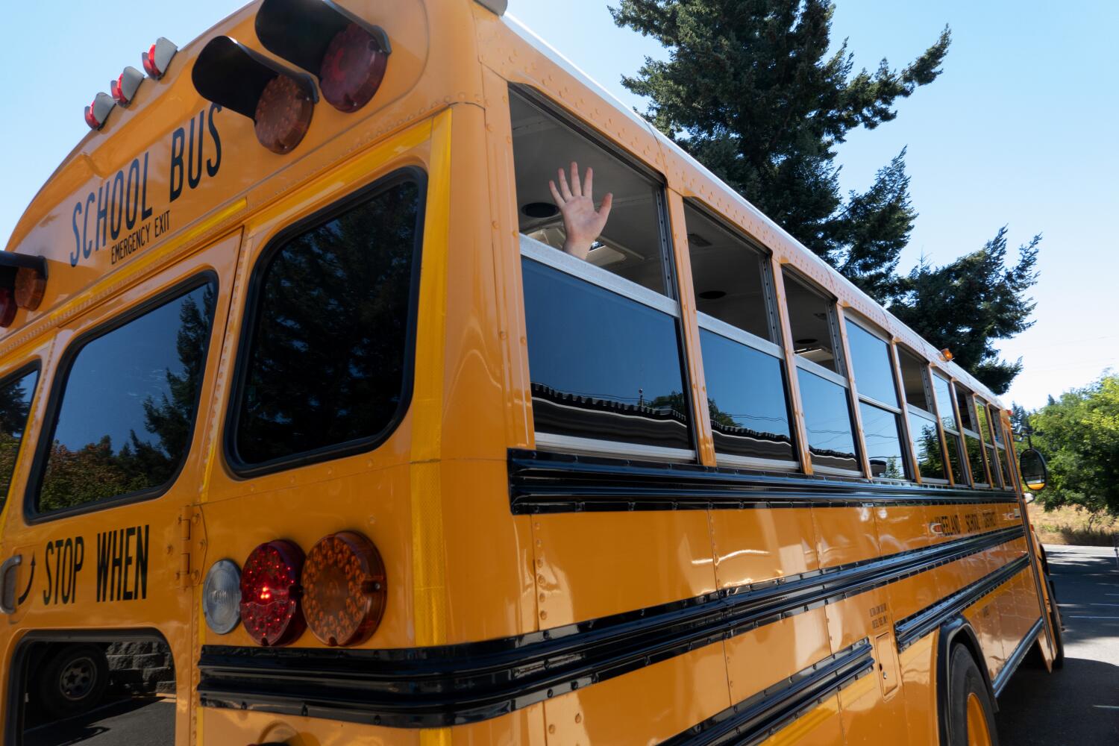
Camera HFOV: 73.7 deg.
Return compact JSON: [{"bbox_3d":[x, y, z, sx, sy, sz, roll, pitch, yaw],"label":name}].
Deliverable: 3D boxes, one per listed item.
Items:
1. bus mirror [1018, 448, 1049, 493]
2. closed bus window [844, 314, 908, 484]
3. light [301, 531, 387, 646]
[{"bbox_3d":[4.492,0.926,7.085,0.080,0.390,0.225,7,-17,-40],"label":"bus mirror"},{"bbox_3d":[1.443,0.135,3.393,0.050,0.720,0.753,-14,-16,35],"label":"closed bus window"},{"bbox_3d":[-0.348,0.344,1.190,0.180,0.180,0.036,-14,-16,35],"label":"light"}]

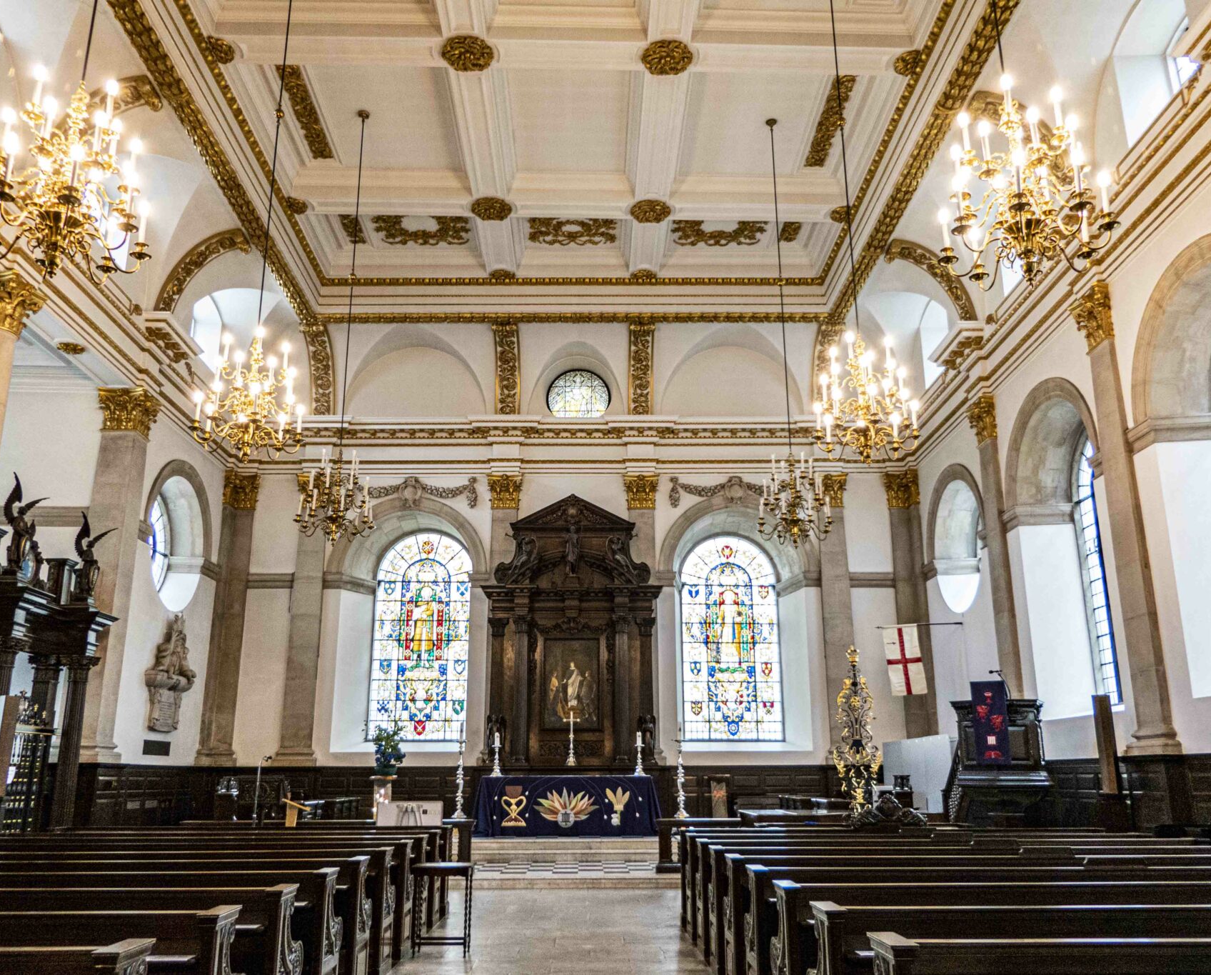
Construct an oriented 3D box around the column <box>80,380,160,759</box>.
[{"bbox_3d":[-8.394,1.390,16.470,0.850,6.270,0.750,0,-16,-1],"label":"column"}]

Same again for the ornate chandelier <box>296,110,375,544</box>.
[{"bbox_3d":[-4.087,-2.774,15.613,1.180,7.579,1.180,0,-16,-1],"label":"ornate chandelier"}]

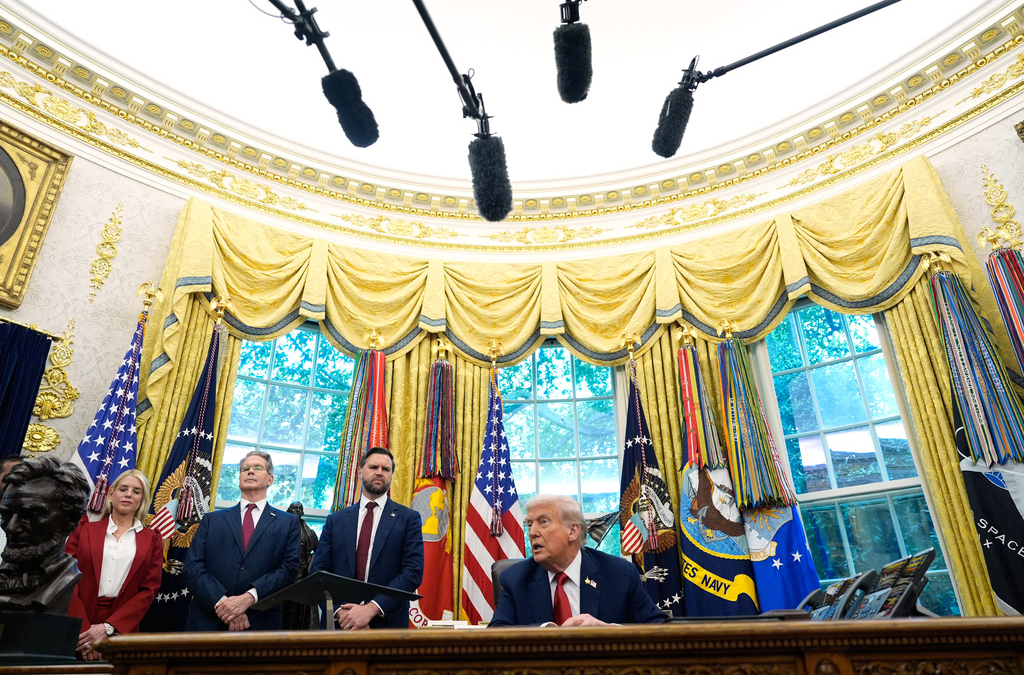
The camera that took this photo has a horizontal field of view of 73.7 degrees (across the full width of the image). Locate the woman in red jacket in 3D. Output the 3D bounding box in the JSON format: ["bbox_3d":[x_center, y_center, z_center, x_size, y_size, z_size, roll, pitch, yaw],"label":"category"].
[{"bbox_3d":[-1.958,1.430,3.129,0.470,1.688,0.320,18,-31,-34],"label":"woman in red jacket"}]

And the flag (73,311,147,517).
[{"bbox_3d":[-2.227,0.787,3.752,0.480,2.100,0.300,19,-32,-35],"label":"flag"}]

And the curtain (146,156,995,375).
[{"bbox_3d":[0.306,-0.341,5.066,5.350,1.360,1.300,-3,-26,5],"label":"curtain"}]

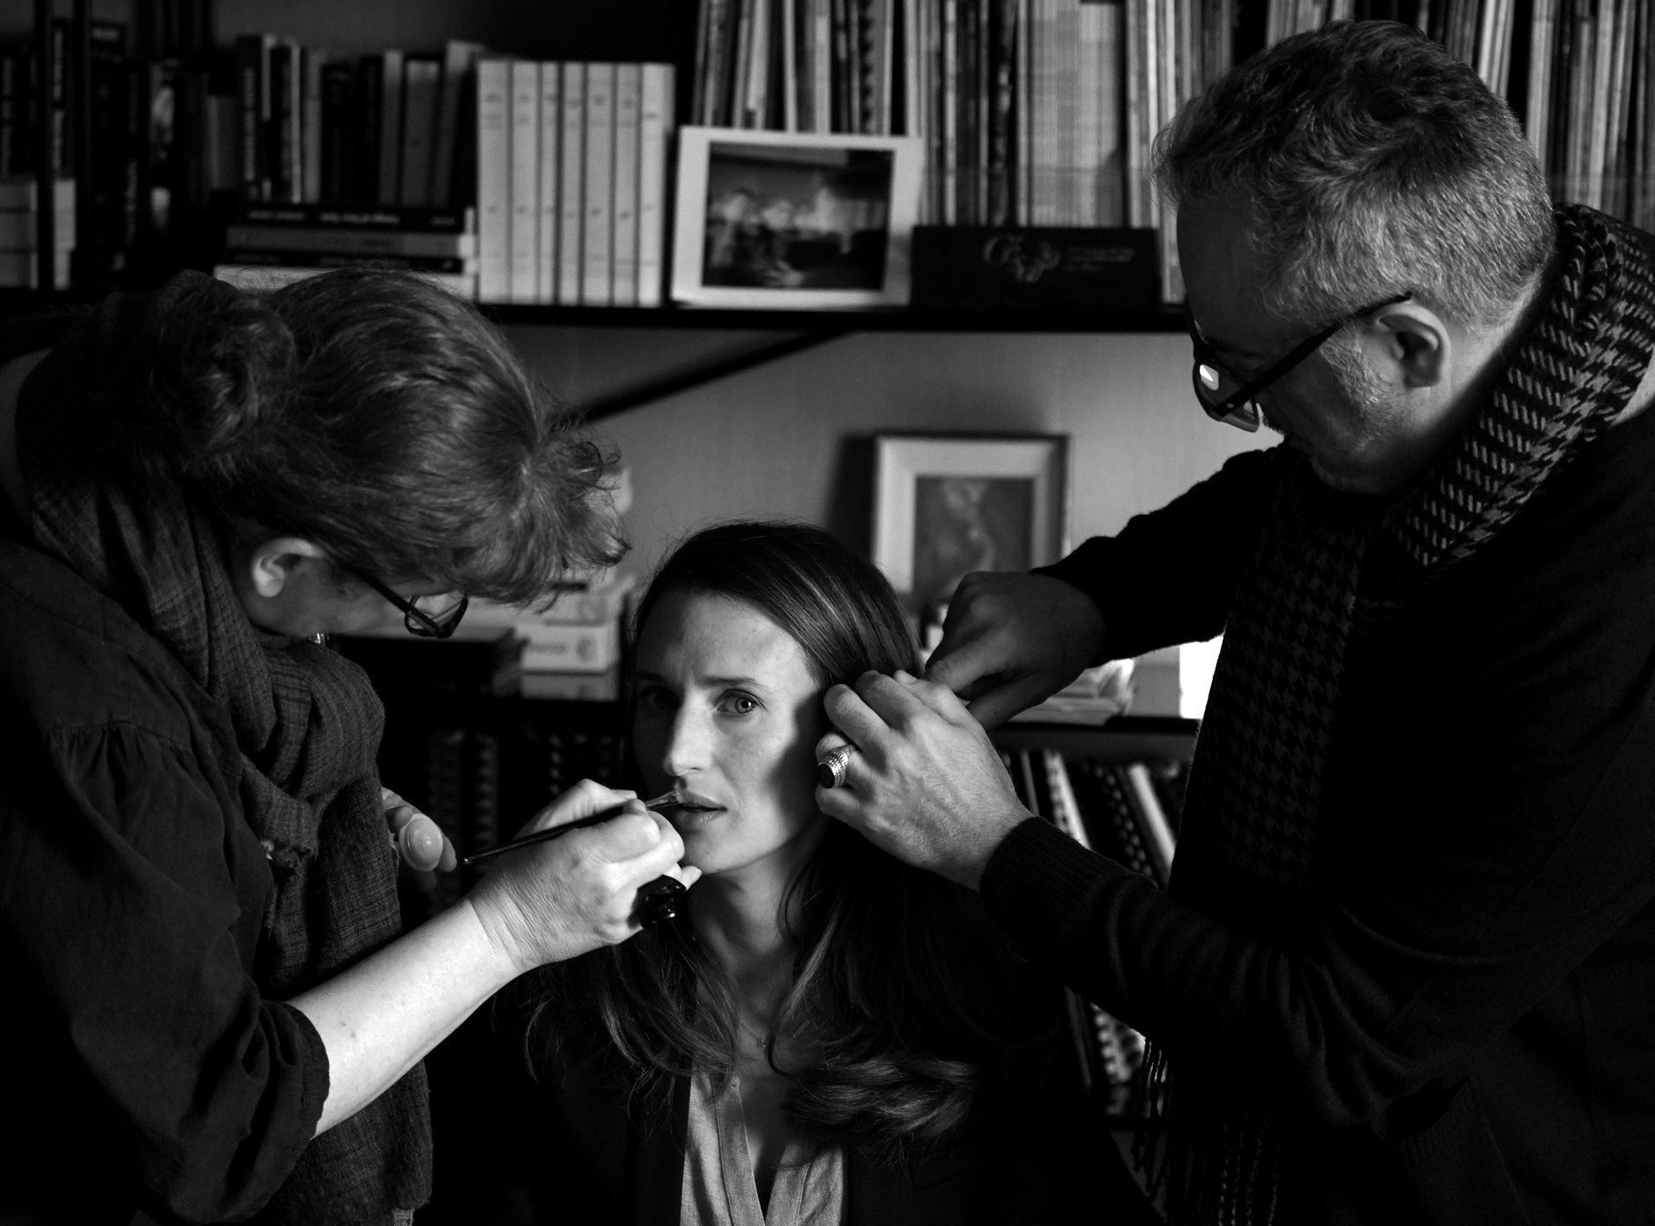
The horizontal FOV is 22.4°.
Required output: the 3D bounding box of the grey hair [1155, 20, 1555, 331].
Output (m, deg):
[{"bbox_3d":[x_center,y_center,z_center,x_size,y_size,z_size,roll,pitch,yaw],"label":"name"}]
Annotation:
[{"bbox_3d":[0.311,-0.252,2.470,0.205,0.200,0.180,-27,-2,16],"label":"grey hair"}]

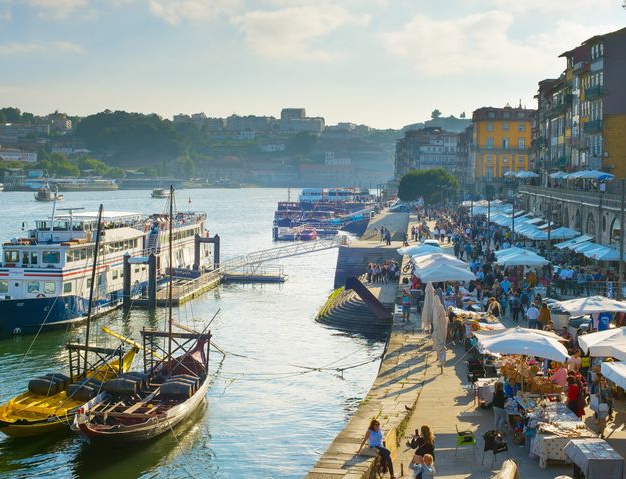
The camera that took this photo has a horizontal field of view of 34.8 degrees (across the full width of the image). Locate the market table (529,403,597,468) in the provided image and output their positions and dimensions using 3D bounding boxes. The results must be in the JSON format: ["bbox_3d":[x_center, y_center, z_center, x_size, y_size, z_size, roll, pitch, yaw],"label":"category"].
[{"bbox_3d":[7.854,6.215,32.111,1.650,0.930,4.100,1,4,1],"label":"market table"}]

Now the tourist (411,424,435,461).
[{"bbox_3d":[3.144,6.052,28.202,0.500,1.660,0.500,2,4,20],"label":"tourist"}]

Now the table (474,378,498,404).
[{"bbox_3d":[6.546,5.830,37.686,0.950,0.860,1.150,1,4,6],"label":"table"}]

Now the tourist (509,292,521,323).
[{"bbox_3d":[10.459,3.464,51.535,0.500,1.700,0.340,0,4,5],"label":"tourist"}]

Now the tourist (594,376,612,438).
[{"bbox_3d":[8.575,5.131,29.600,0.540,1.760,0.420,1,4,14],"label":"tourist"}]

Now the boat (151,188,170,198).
[{"bbox_3d":[-84.305,-25.710,552.432,4.500,5.200,13.000,-4,5,-45],"label":"boat"}]

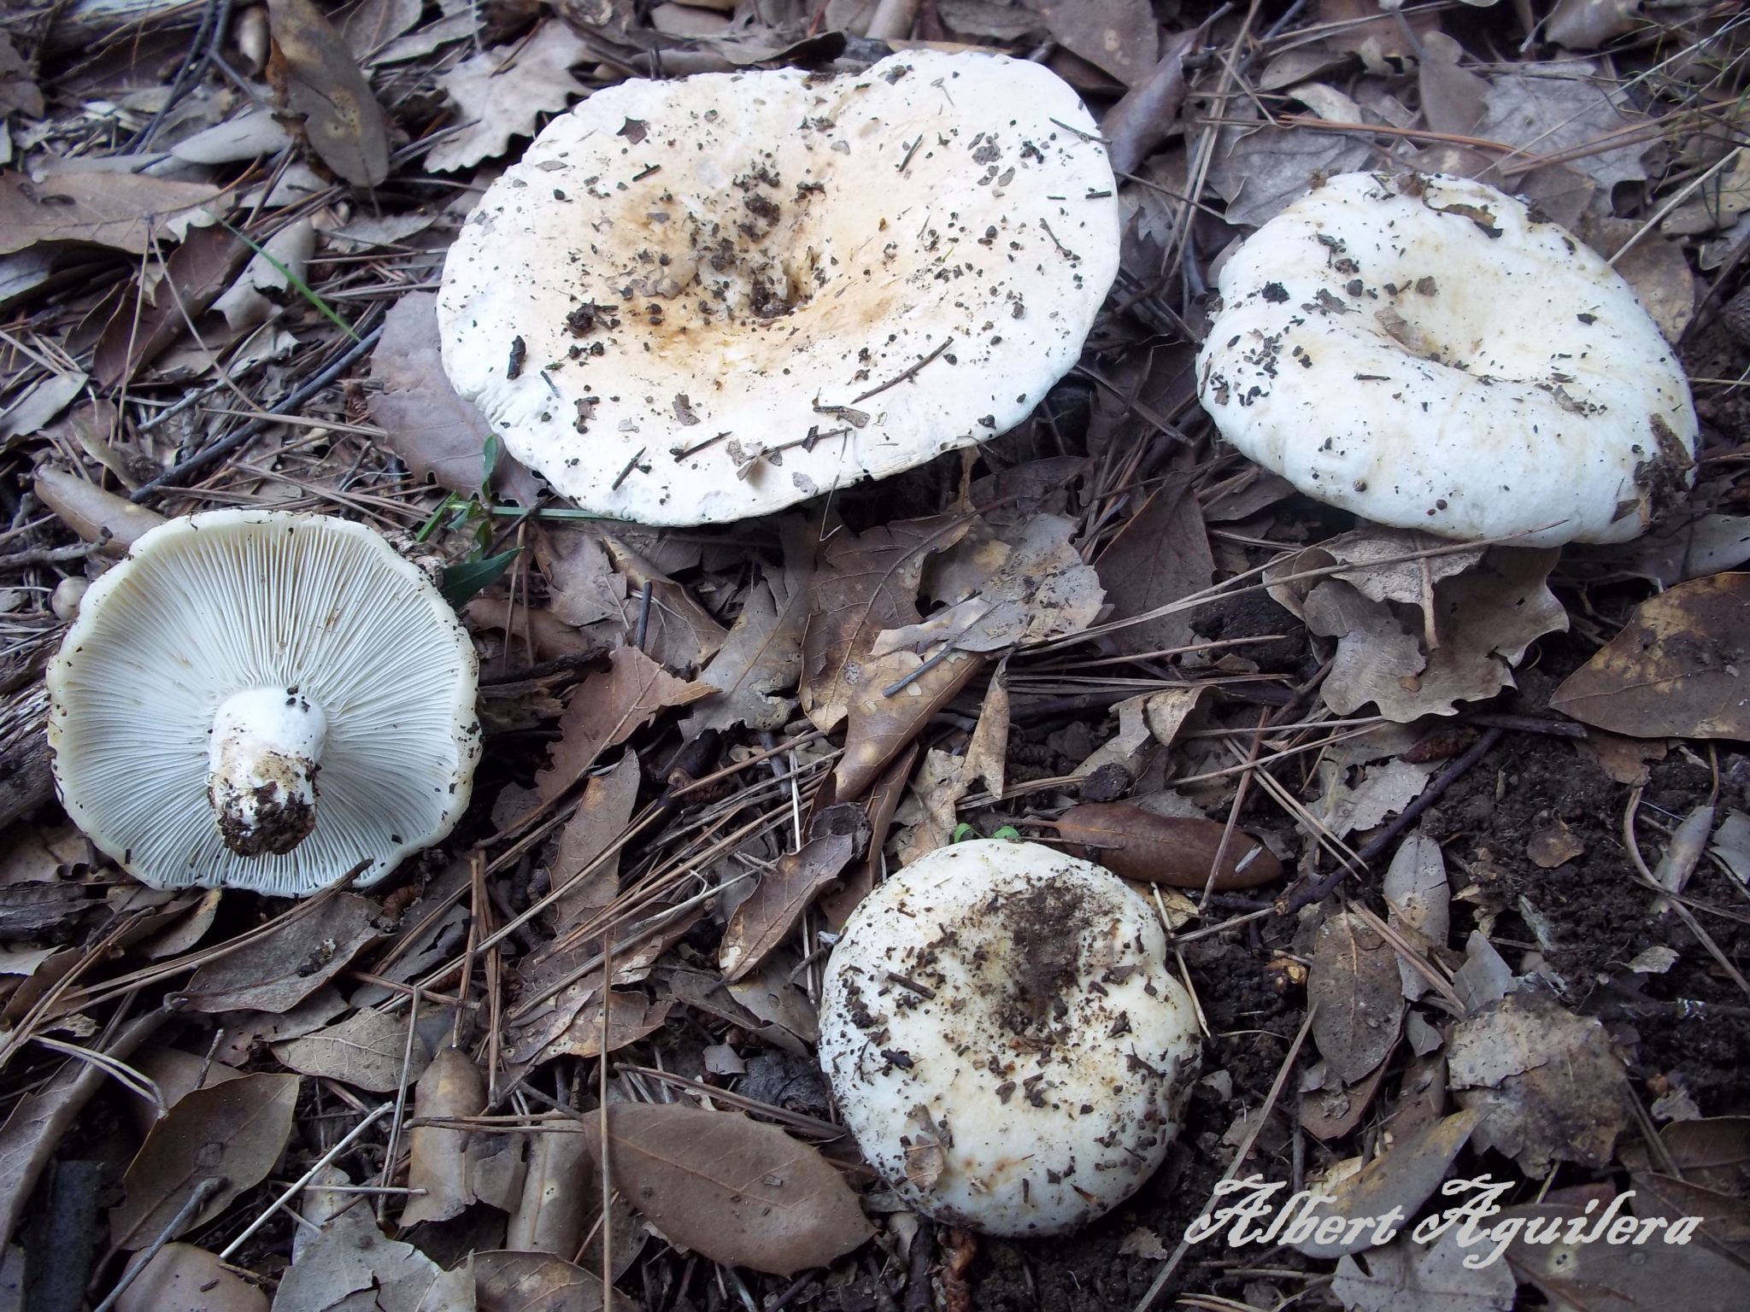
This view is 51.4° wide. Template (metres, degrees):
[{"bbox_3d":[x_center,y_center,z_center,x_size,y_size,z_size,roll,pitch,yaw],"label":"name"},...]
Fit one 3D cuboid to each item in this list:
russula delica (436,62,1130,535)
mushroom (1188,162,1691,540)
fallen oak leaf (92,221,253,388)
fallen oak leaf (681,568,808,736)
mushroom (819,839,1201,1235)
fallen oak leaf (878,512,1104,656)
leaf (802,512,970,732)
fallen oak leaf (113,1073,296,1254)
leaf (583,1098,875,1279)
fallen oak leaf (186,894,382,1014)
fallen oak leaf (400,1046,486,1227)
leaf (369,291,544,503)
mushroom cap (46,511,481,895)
[{"bbox_3d":[-0.025,-0.083,0.498,0.178,0.065,0.174,0,55,0],"label":"russula delica"},{"bbox_3d":[0.152,-0.073,0.498,0.134,0.057,0.125,0,55,0],"label":"mushroom"},{"bbox_3d":[-0.210,-0.105,0.542,0.033,0.014,0.073,20,57,13],"label":"fallen oak leaf"},{"bbox_3d":[-0.029,-0.003,0.473,0.028,0.012,0.060,15,56,11],"label":"fallen oak leaf"},{"bbox_3d":[0.028,0.079,0.374,0.079,0.056,0.079,0,53,0],"label":"mushroom"},{"bbox_3d":[0.026,-0.014,0.449,0.062,0.018,0.042,-24,57,-17],"label":"fallen oak leaf"},{"bbox_3d":[-0.002,-0.011,0.457,0.036,0.015,0.076,13,54,10],"label":"leaf"},{"bbox_3d":[-0.146,0.107,0.393,0.029,0.010,0.050,35,62,22],"label":"fallen oak leaf"},{"bbox_3d":[-0.032,0.107,0.368,0.065,0.012,0.029,19,55,14],"label":"leaf"},{"bbox_3d":[-0.135,0.070,0.418,0.049,0.012,0.026,-27,59,-18],"label":"fallen oak leaf"},{"bbox_3d":[-0.092,0.103,0.393,0.017,0.014,0.040,-2,55,-1],"label":"fallen oak leaf"},{"bbox_3d":[-0.118,-0.074,0.522,0.046,0.010,0.094,-27,59,-18],"label":"leaf"},{"bbox_3d":[-0.138,0.016,0.410,0.099,0.096,0.056,0,25,-19],"label":"mushroom cap"}]

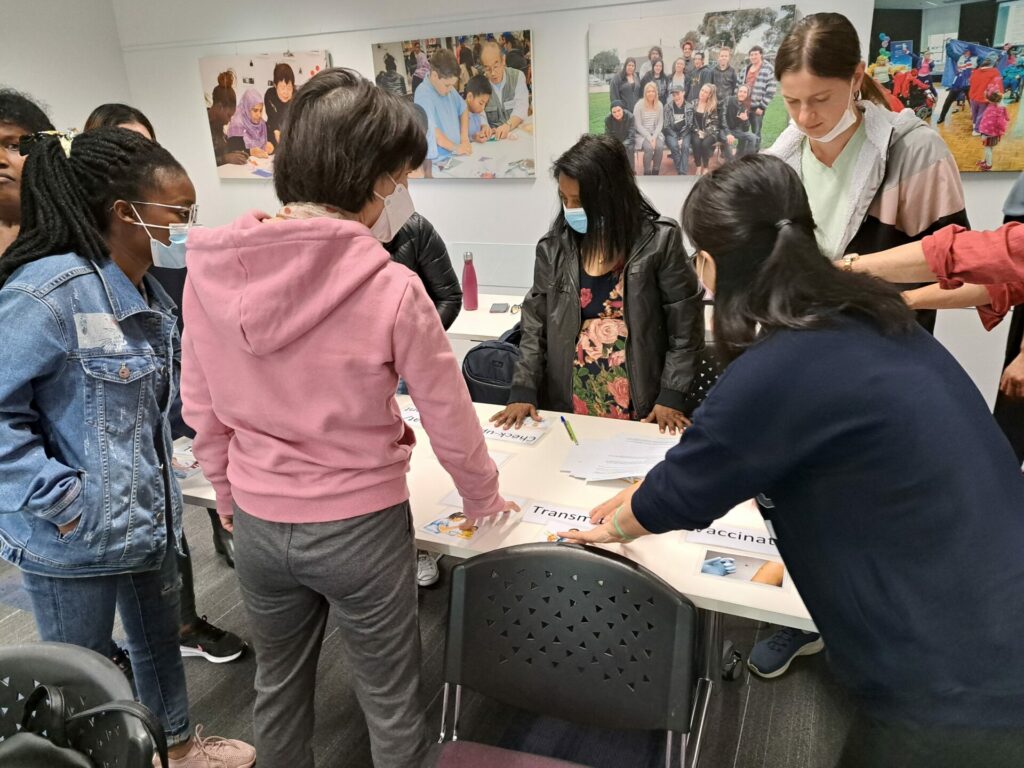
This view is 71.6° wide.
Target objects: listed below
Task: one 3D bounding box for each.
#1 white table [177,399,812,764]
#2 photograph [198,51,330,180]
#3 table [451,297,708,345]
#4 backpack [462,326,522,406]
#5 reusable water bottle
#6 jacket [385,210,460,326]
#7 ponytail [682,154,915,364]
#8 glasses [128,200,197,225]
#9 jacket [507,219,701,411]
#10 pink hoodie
[{"bbox_3d":[-0.130,0.541,1.987,1.780,0.730,0.729,6,23,20],"label":"white table"},{"bbox_3d":[-1.227,-1.367,3.646,0.790,0.597,0.035,6,23,21],"label":"photograph"},{"bbox_3d":[0.343,0.074,3.135,1.650,0.730,0.627,6,23,21],"label":"table"},{"bbox_3d":[-0.025,0.006,2.575,0.310,0.420,0.200,6,23,20],"label":"backpack"},{"bbox_3d":[-0.192,-0.472,3.225,0.073,0.262,0.073,-2,21,1],"label":"reusable water bottle"},{"bbox_3d":[-0.391,-0.295,2.436,0.520,0.620,0.340,6,23,20],"label":"jacket"},{"bbox_3d":[0.440,-0.194,1.090,0.240,0.290,0.310,-9,22,-17],"label":"ponytail"},{"bbox_3d":[-0.723,-0.354,1.452,0.140,0.047,0.140,-3,20,-24],"label":"glasses"},{"bbox_3d":[0.287,-0.183,2.175,0.570,0.630,0.350,6,23,20],"label":"jacket"},{"bbox_3d":[-0.353,0.005,1.331,0.530,0.660,0.400,6,23,20],"label":"pink hoodie"}]

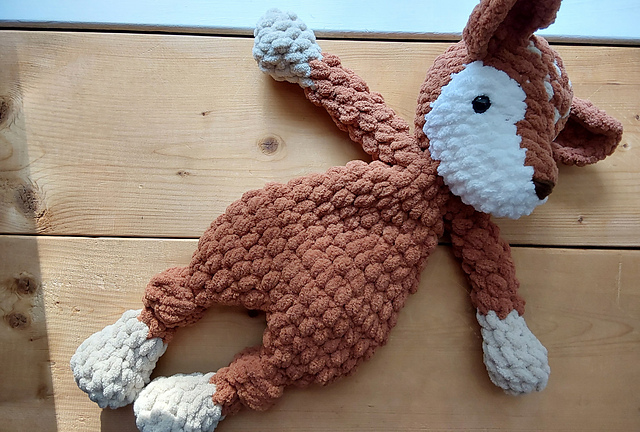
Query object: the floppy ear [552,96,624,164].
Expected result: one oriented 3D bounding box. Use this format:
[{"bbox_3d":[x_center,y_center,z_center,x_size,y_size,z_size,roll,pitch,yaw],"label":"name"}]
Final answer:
[{"bbox_3d":[0.220,-0.071,0.433,0.063,0.040,0.052,12,115,-7],"label":"floppy ear"}]

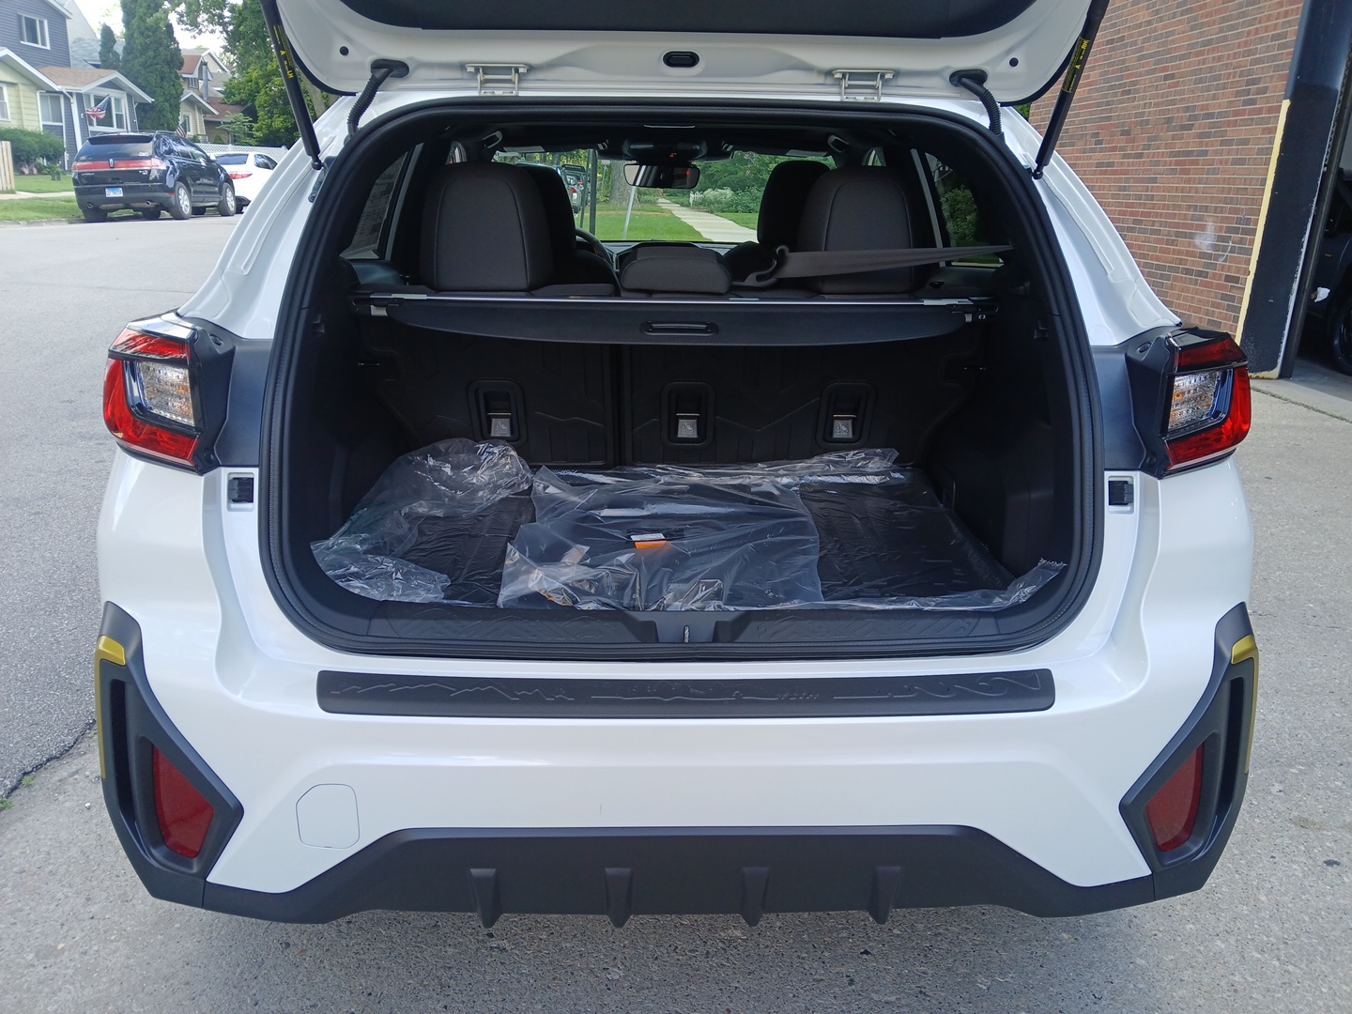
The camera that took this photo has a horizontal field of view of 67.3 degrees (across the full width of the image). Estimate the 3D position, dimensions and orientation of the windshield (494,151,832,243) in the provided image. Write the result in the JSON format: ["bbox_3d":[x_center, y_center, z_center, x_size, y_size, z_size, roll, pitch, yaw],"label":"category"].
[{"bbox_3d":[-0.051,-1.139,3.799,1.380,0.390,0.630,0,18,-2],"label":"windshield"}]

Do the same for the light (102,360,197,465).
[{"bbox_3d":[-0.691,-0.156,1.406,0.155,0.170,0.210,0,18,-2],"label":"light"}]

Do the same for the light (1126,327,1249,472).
[{"bbox_3d":[0.710,-0.158,1.455,0.180,0.193,0.230,0,18,-2],"label":"light"}]

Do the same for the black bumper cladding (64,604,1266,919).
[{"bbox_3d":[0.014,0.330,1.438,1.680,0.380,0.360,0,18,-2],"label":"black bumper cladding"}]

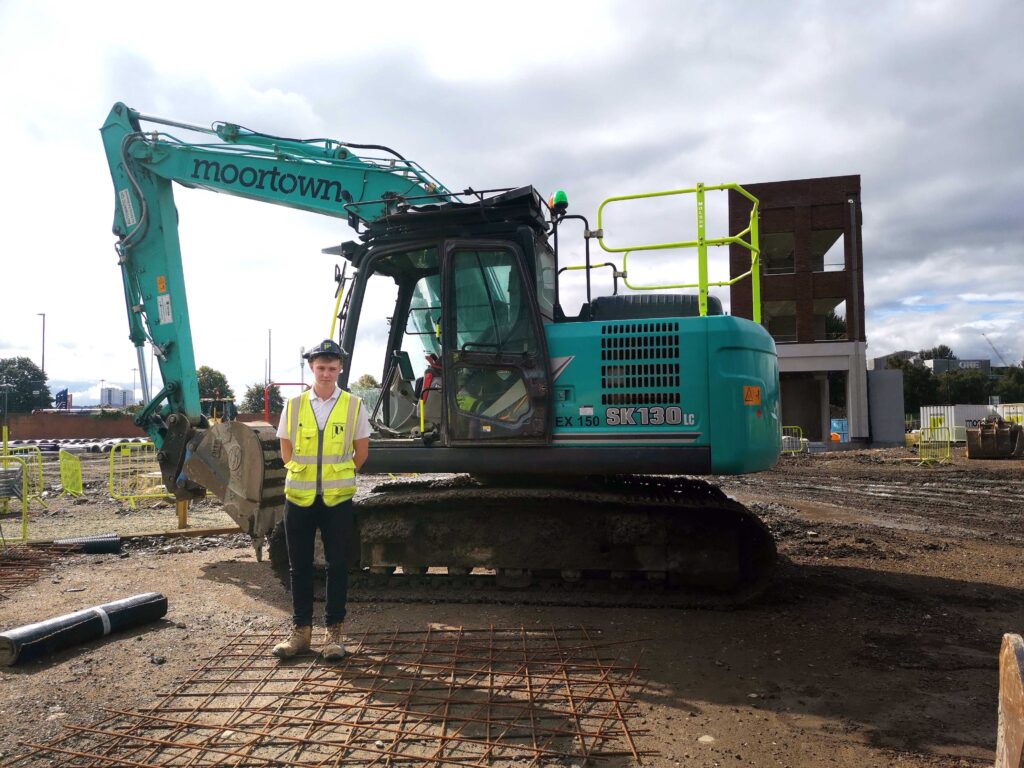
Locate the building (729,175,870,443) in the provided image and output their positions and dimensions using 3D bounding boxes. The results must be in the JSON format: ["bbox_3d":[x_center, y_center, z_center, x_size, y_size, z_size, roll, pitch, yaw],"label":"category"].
[{"bbox_3d":[14.430,-3.259,40.157,6.081,12.883,6.600,-1,-3,14],"label":"building"}]

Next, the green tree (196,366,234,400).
[{"bbox_3d":[-33.154,1.877,85.020,5.306,7.641,5.306,1,-3,-21],"label":"green tree"}]

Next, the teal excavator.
[{"bbox_3d":[-0.945,-0.631,7.239,6.622,4.657,2.650,-1,-3,13],"label":"teal excavator"}]

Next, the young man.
[{"bbox_3d":[-1.128,0.648,4.524,0.560,1.839,0.360,0,-3,-12],"label":"young man"}]

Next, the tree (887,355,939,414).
[{"bbox_3d":[41.804,0.976,80.033,6.034,7.908,6.034,-2,-3,28],"label":"tree"}]

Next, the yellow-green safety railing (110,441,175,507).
[{"bbox_3d":[-5.738,1.499,13.345,2.200,1.050,0.420,1,-3,-30],"label":"yellow-green safety railing"}]

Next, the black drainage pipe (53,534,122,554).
[{"bbox_3d":[-4.398,1.670,7.974,0.598,0.180,0.180,1,-3,-25],"label":"black drainage pipe"}]

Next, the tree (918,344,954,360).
[{"bbox_3d":[94.220,0.081,170.164,9.285,17.706,9.285,-2,-3,29],"label":"tree"}]

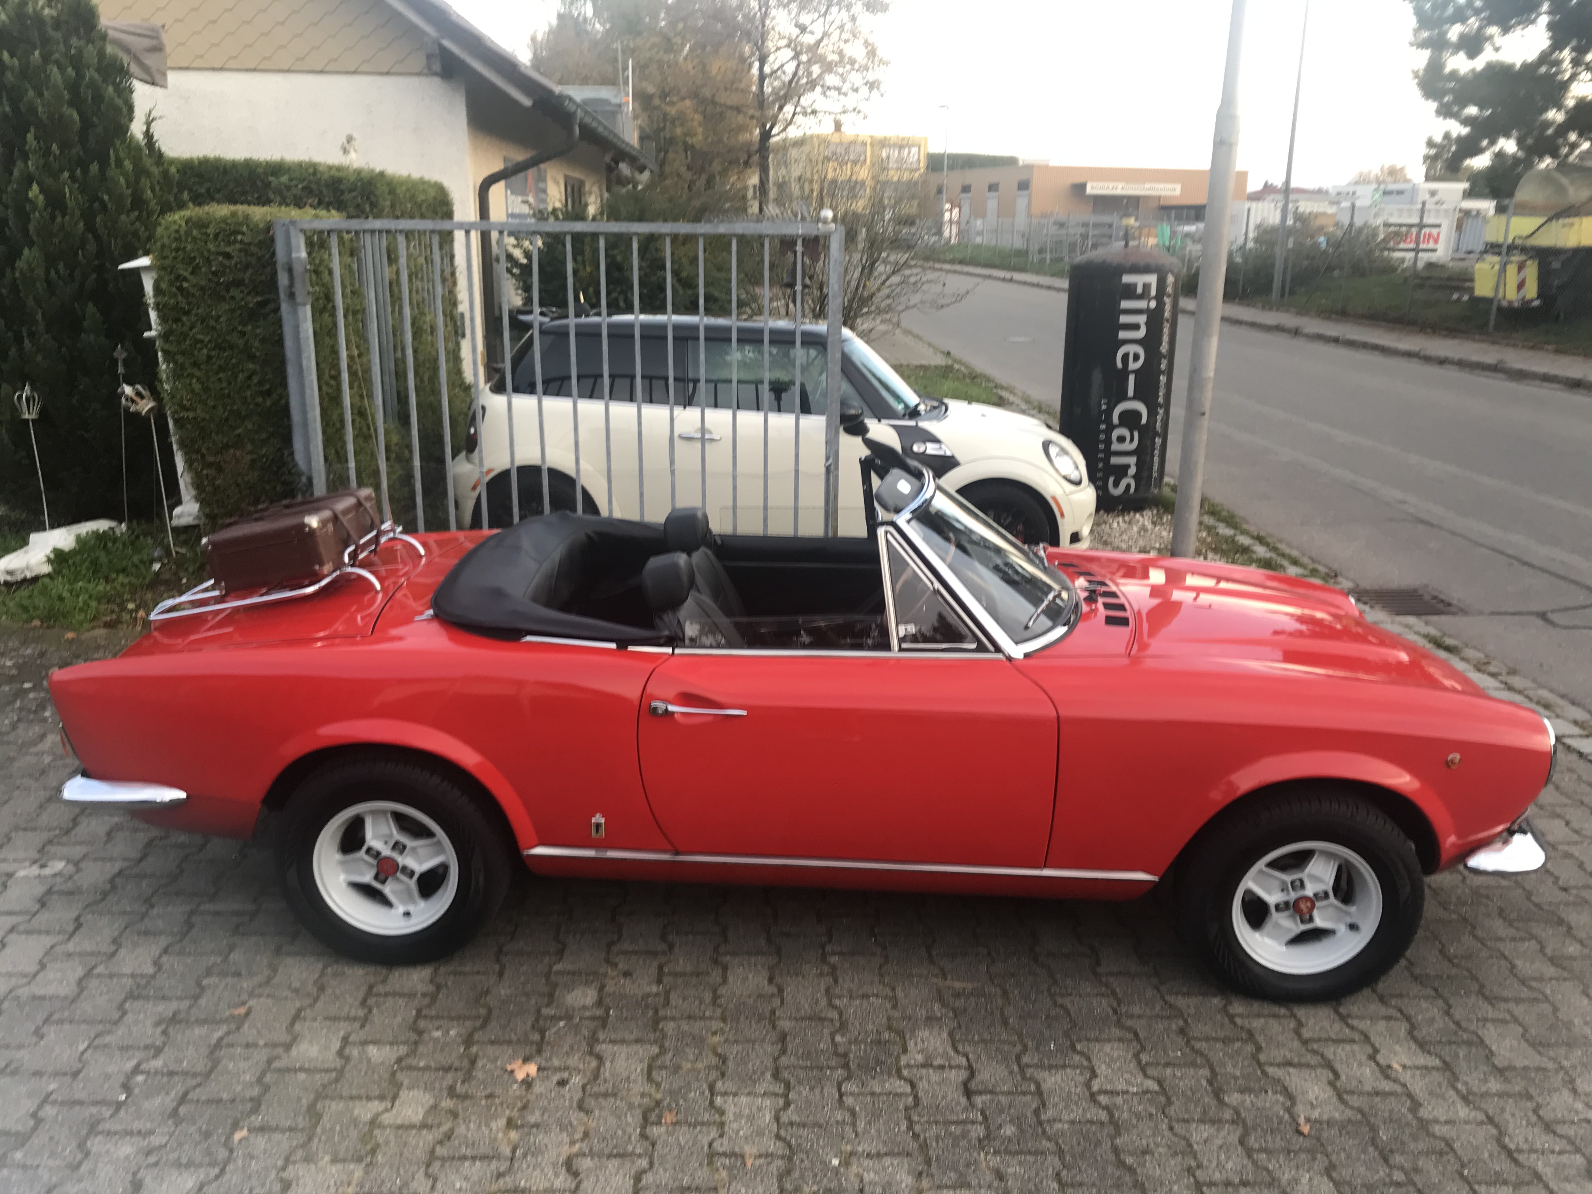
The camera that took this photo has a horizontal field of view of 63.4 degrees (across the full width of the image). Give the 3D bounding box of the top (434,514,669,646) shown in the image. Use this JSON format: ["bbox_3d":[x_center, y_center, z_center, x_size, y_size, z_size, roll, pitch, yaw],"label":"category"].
[{"bbox_3d":[-0.626,-0.095,3.744,0.690,0.180,1.480,2,15,1],"label":"top"}]

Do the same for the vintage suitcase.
[{"bbox_3d":[-1.456,-0.177,3.774,0.305,0.170,0.450,-9,14,4],"label":"vintage suitcase"}]

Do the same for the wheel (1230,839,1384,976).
[{"bbox_3d":[1.259,0.748,3.242,0.366,0.366,0.170,2,15,1],"label":"wheel"}]

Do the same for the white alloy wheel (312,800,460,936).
[{"bbox_3d":[-1.018,0.657,3.274,0.366,0.366,0.170,2,15,1],"label":"white alloy wheel"}]

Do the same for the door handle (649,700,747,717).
[{"bbox_3d":[-0.229,0.261,2.990,0.226,0.034,0.045,2,15,1],"label":"door handle"}]

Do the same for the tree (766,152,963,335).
[{"bbox_3d":[0.808,-4.079,16.070,2.442,2.757,2.319,1,16,3],"label":"tree"}]

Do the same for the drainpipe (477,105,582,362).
[{"bbox_3d":[-2.059,-2.453,10.277,0.845,2.752,0.120,0,16,-3],"label":"drainpipe"}]

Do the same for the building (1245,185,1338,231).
[{"bbox_3d":[35.815,-27.256,94.302,9.000,5.000,9.000,2,16,6],"label":"building"}]

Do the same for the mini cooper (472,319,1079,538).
[{"bbox_3d":[-0.030,-0.931,7.483,3.710,1.410,1.720,1,16,1],"label":"mini cooper"}]

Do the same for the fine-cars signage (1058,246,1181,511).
[{"bbox_3d":[2.311,-1.562,9.133,0.780,1.770,0.780,-2,16,-8],"label":"fine-cars signage"}]

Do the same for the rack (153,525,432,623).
[{"bbox_3d":[-1.442,-0.079,3.768,0.620,0.160,0.640,-6,14,3],"label":"rack"}]

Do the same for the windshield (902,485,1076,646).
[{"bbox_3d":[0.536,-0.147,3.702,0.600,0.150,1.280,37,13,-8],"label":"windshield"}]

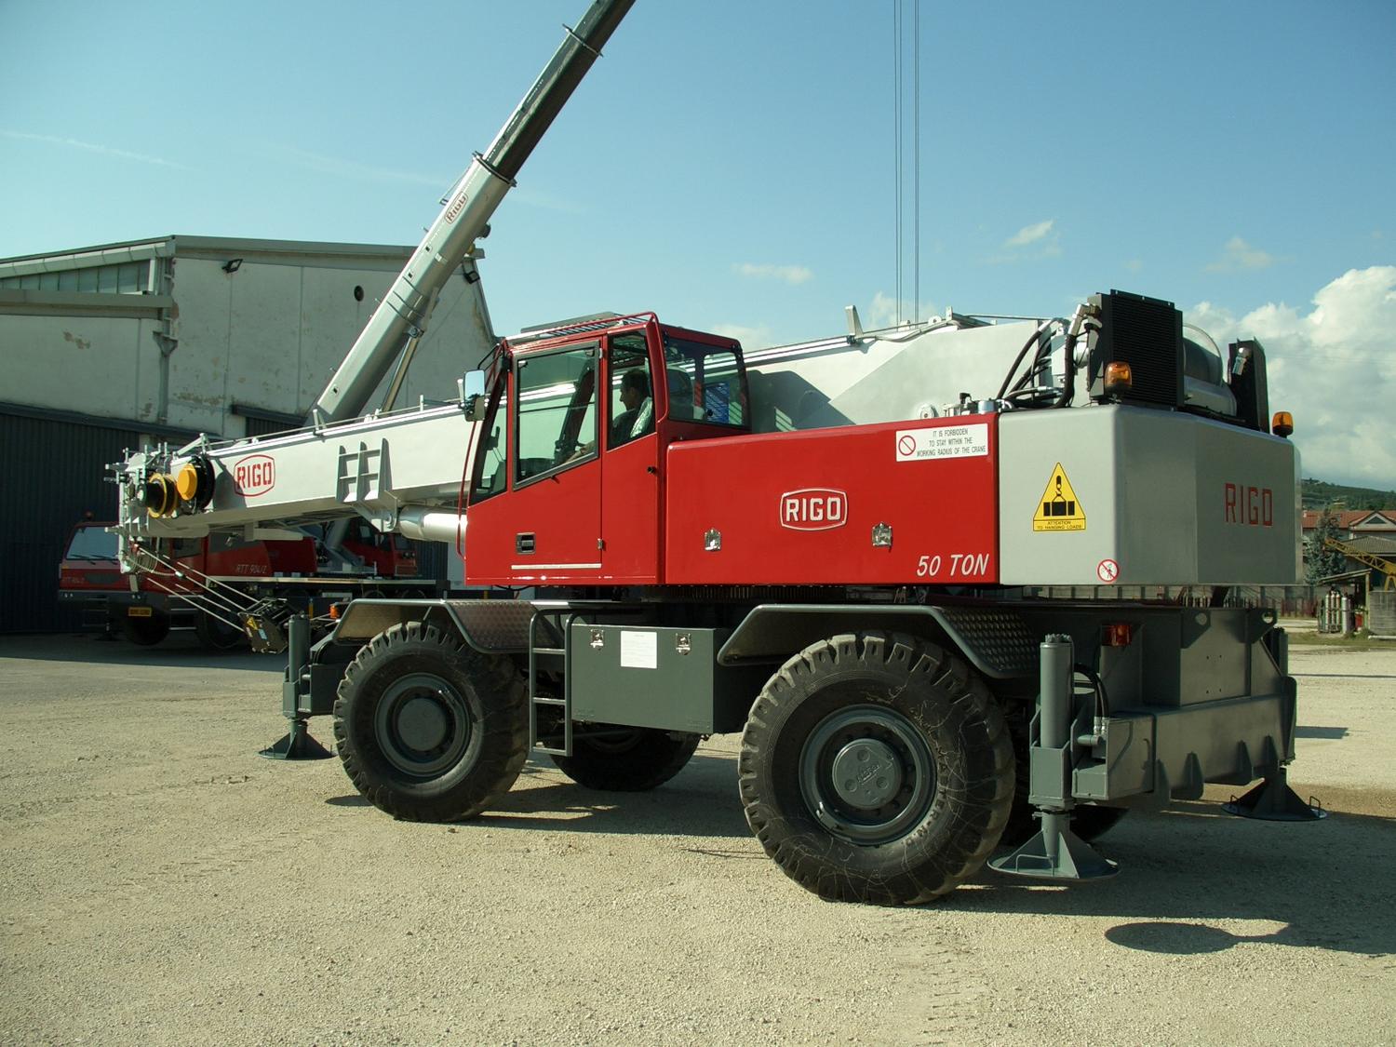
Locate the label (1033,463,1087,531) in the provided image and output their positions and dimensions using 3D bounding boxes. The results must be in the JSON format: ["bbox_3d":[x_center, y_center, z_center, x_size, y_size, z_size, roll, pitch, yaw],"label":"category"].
[{"bbox_3d":[1.628,-0.118,5.991,0.254,0.307,0.010,-2,-4,41],"label":"label"}]

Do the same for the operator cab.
[{"bbox_3d":[-0.606,-0.383,8.544,1.771,1.570,0.840,-2,-4,41],"label":"operator cab"}]

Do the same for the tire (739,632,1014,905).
[{"bbox_3d":[0.914,1.254,6.900,1.375,1.375,0.420,-1,-3,23],"label":"tire"}]

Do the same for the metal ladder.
[{"bbox_3d":[-0.899,1.003,8.432,0.420,0.940,0.130,-2,-4,42],"label":"metal ladder"}]

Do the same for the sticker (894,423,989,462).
[{"bbox_3d":[1.177,-0.387,6.403,0.508,0.147,0.010,-2,-4,41],"label":"sticker"}]

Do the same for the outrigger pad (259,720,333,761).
[{"bbox_3d":[-2.990,1.641,9.964,0.600,0.220,0.600,-2,-4,42],"label":"outrigger pad"}]

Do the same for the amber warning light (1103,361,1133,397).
[{"bbox_3d":[1.921,-0.659,6.088,0.135,0.165,0.135,-2,-4,41],"label":"amber warning light"}]

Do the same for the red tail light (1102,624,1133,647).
[{"bbox_3d":[2.015,0.534,6.362,0.070,0.115,0.200,-2,-4,42],"label":"red tail light"}]

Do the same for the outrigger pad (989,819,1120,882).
[{"bbox_3d":[1.628,1.457,6.058,0.600,0.220,0.600,0,-3,0],"label":"outrigger pad"}]

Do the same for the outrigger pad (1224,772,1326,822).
[{"bbox_3d":[3.298,1.529,7.586,0.600,0.220,0.600,-2,-4,42],"label":"outrigger pad"}]

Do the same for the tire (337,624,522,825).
[{"bbox_3d":[-1.870,1.372,9.411,1.375,1.375,0.420,-1,-3,20],"label":"tire"}]

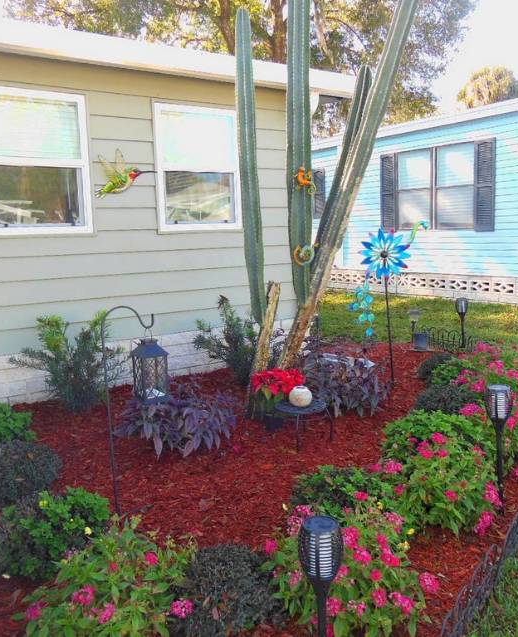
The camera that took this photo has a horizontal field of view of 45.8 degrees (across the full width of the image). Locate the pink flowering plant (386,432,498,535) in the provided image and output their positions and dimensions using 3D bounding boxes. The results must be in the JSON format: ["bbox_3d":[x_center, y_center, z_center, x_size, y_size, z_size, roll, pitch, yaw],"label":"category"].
[{"bbox_3d":[0.911,0.753,3.055,0.553,0.364,0.520,1,8,17],"label":"pink flowering plant"}]

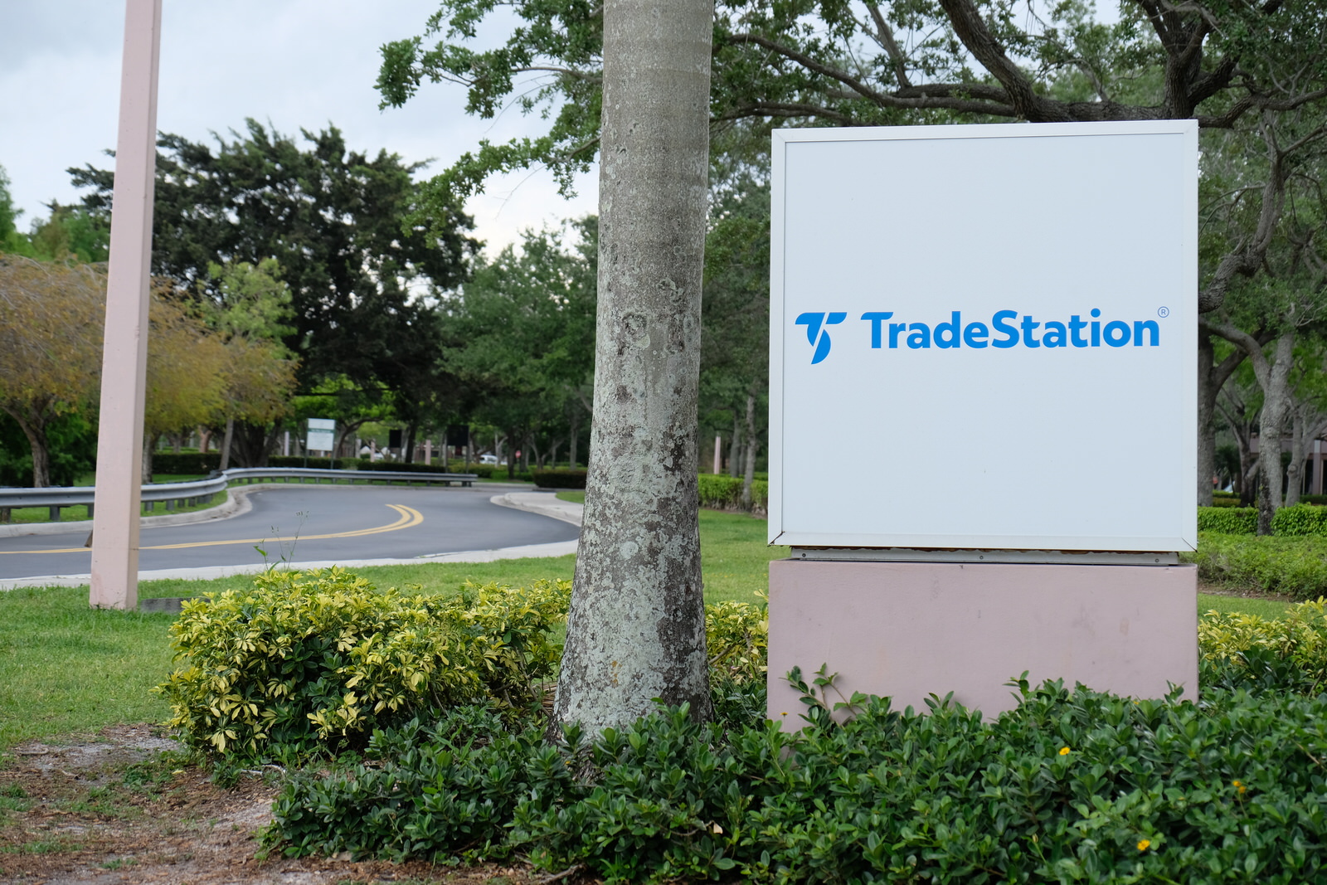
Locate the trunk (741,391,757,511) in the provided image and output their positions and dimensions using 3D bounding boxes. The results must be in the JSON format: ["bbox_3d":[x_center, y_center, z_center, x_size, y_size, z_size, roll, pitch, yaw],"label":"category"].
[{"bbox_3d":[2.582,0.250,69.000,0.450,3.650,0.400,2,0,0],"label":"trunk"}]

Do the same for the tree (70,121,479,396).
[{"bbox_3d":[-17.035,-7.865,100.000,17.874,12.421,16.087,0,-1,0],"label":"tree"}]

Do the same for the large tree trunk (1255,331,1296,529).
[{"bbox_3d":[11.614,-0.089,43.500,0.750,4.050,0.600,2,0,14],"label":"large tree trunk"}]

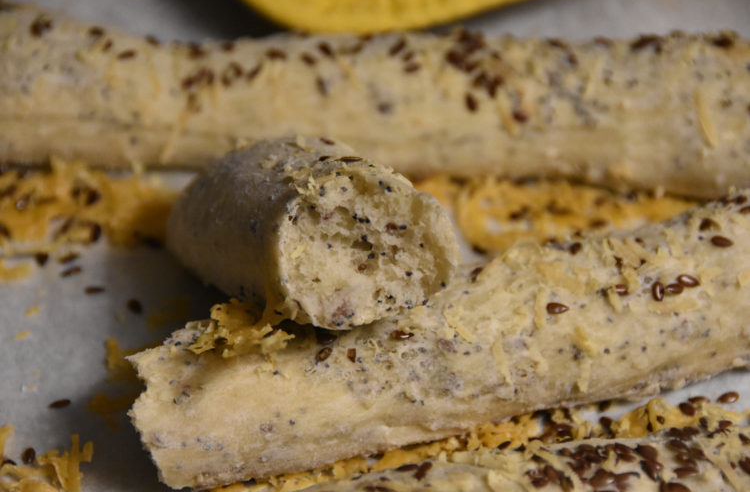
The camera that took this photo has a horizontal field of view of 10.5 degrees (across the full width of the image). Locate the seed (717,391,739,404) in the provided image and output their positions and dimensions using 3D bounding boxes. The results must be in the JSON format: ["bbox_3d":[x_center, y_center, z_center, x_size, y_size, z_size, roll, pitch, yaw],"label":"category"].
[{"bbox_3d":[0.071,0.030,0.815,0.005,0.001,0.003,-22,42,-28],"label":"seed"}]

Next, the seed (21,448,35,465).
[{"bbox_3d":[-0.068,0.041,0.800,0.002,0.001,0.005,6,36,8],"label":"seed"}]

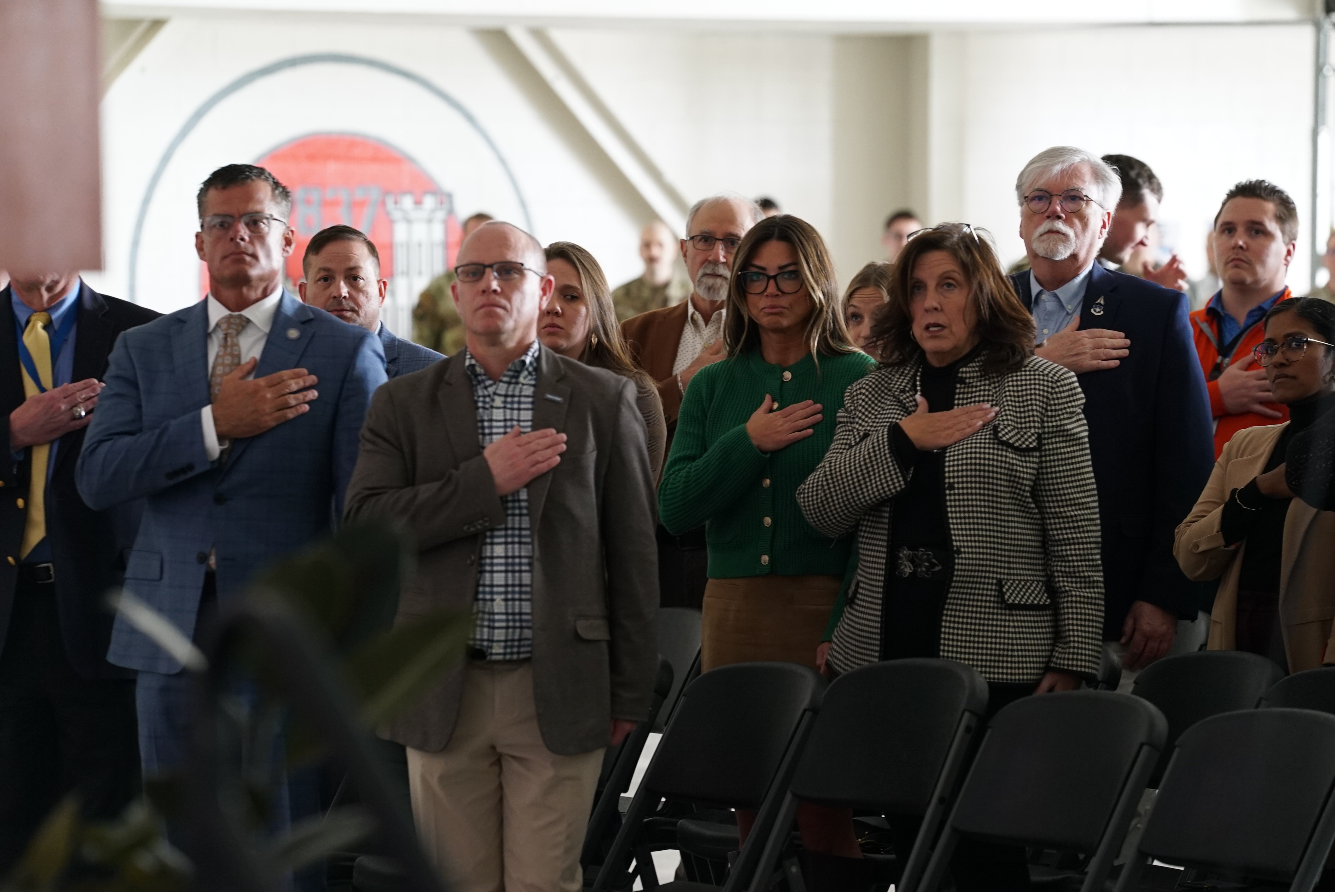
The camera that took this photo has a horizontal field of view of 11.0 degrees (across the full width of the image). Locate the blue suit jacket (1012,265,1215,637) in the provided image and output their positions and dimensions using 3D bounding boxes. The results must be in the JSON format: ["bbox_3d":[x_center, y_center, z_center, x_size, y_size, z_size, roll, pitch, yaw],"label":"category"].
[{"bbox_3d":[0.865,0.008,14.650,0.600,0.799,0.360,1,2,24],"label":"blue suit jacket"}]

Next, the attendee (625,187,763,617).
[{"bbox_3d":[0.115,0.298,15.700,0.530,1.739,0.360,1,2,22],"label":"attendee"}]

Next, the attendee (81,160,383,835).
[{"bbox_3d":[-0.861,0.331,13.650,0.610,1.771,0.380,1,2,24],"label":"attendee"}]

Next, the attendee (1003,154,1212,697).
[{"bbox_3d":[0.865,0.286,14.650,0.610,1.838,0.390,1,2,24],"label":"attendee"}]

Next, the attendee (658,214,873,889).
[{"bbox_3d":[0.206,0.375,14.000,0.480,1.684,0.340,1,2,14],"label":"attendee"}]

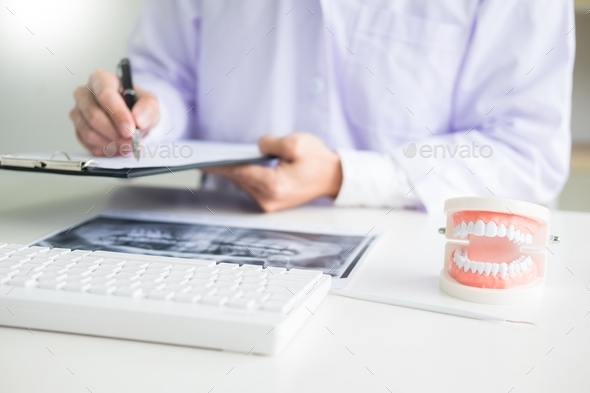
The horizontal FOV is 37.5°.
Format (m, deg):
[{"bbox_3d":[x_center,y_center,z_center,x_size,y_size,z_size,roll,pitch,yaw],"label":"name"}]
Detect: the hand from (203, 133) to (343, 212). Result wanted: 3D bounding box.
[{"bbox_3d":[-0.023,-0.025,0.900,0.140,0.078,0.090,0,13,-6],"label":"hand"}]

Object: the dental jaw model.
[{"bbox_3d":[0.158,0.042,0.675,0.084,0.078,0.066,6,13,19],"label":"dental jaw model"}]

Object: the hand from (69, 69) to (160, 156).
[{"bbox_3d":[-0.177,-0.081,0.850,0.085,0.085,0.110,4,13,12],"label":"hand"}]

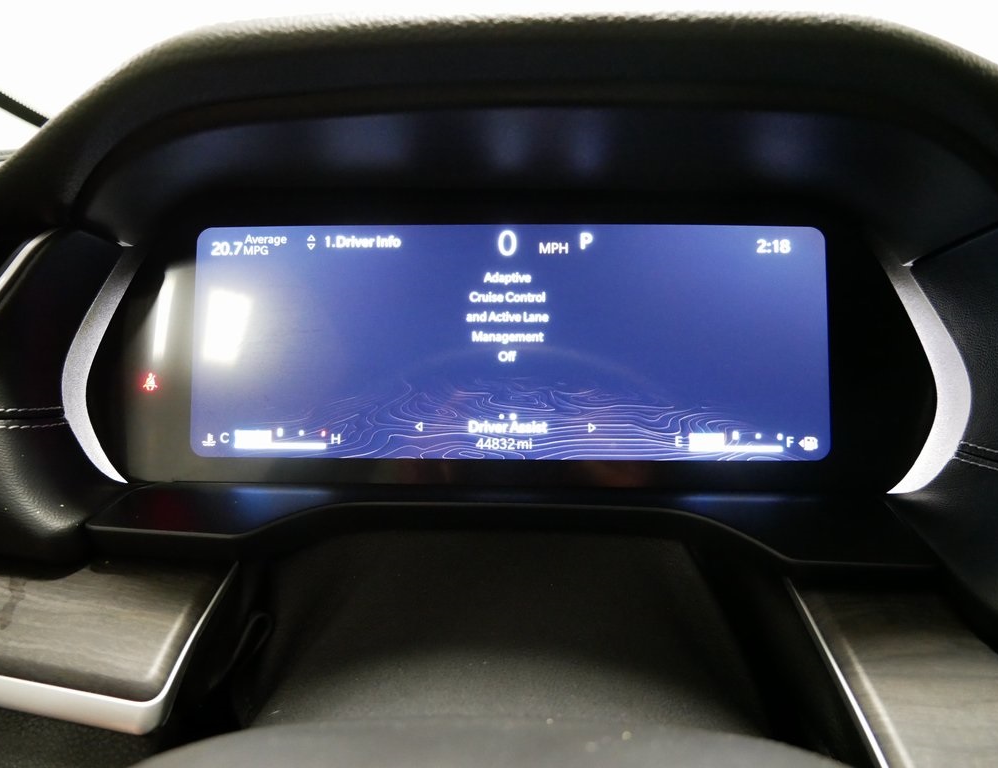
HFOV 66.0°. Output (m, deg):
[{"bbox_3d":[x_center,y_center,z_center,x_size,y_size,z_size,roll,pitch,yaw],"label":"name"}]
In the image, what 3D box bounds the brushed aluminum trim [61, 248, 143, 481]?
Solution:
[{"bbox_3d":[-0.147,-0.007,0.286,0.030,0.088,0.022,0,-6,1],"label":"brushed aluminum trim"}]

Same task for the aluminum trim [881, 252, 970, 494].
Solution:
[{"bbox_3d":[0.157,-0.004,0.283,0.032,0.090,0.022,0,-6,1],"label":"aluminum trim"}]

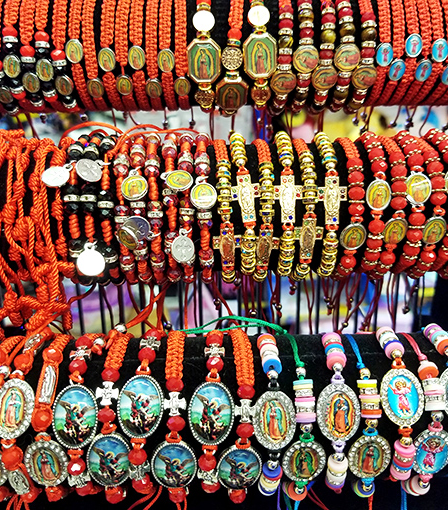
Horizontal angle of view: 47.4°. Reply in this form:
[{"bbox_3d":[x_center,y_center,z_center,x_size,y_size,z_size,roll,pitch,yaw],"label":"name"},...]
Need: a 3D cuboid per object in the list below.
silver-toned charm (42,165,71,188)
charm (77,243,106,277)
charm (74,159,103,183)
[{"bbox_3d":[-0.085,-0.041,0.263,0.015,0.002,0.017,34,56,15],"label":"silver-toned charm"},{"bbox_3d":[-0.069,0.003,0.267,0.015,0.017,0.002,-2,18,-9],"label":"charm"},{"bbox_3d":[-0.069,-0.044,0.263,0.002,0.015,0.017,-41,7,45],"label":"charm"}]

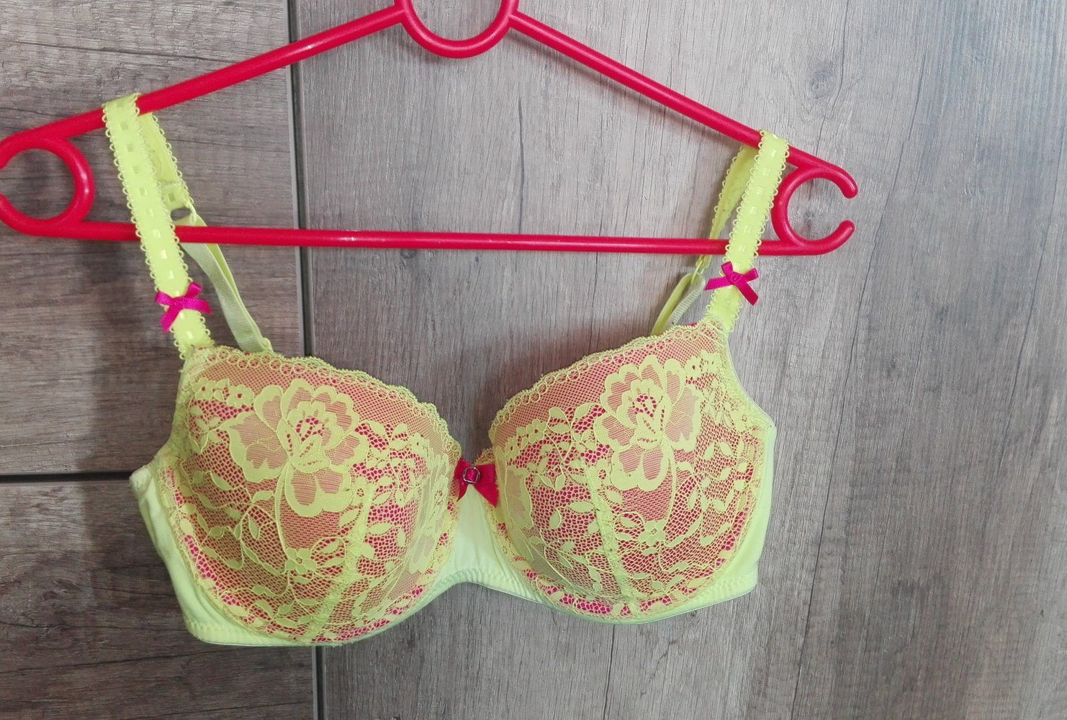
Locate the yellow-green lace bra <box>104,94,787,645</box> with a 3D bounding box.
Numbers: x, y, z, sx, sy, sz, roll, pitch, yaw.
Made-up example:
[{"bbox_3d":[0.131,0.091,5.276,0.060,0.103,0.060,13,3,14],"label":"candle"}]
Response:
[{"bbox_3d":[-0.032,0.015,0.452,0.323,0.268,0.100,0,15,-8],"label":"yellow-green lace bra"}]

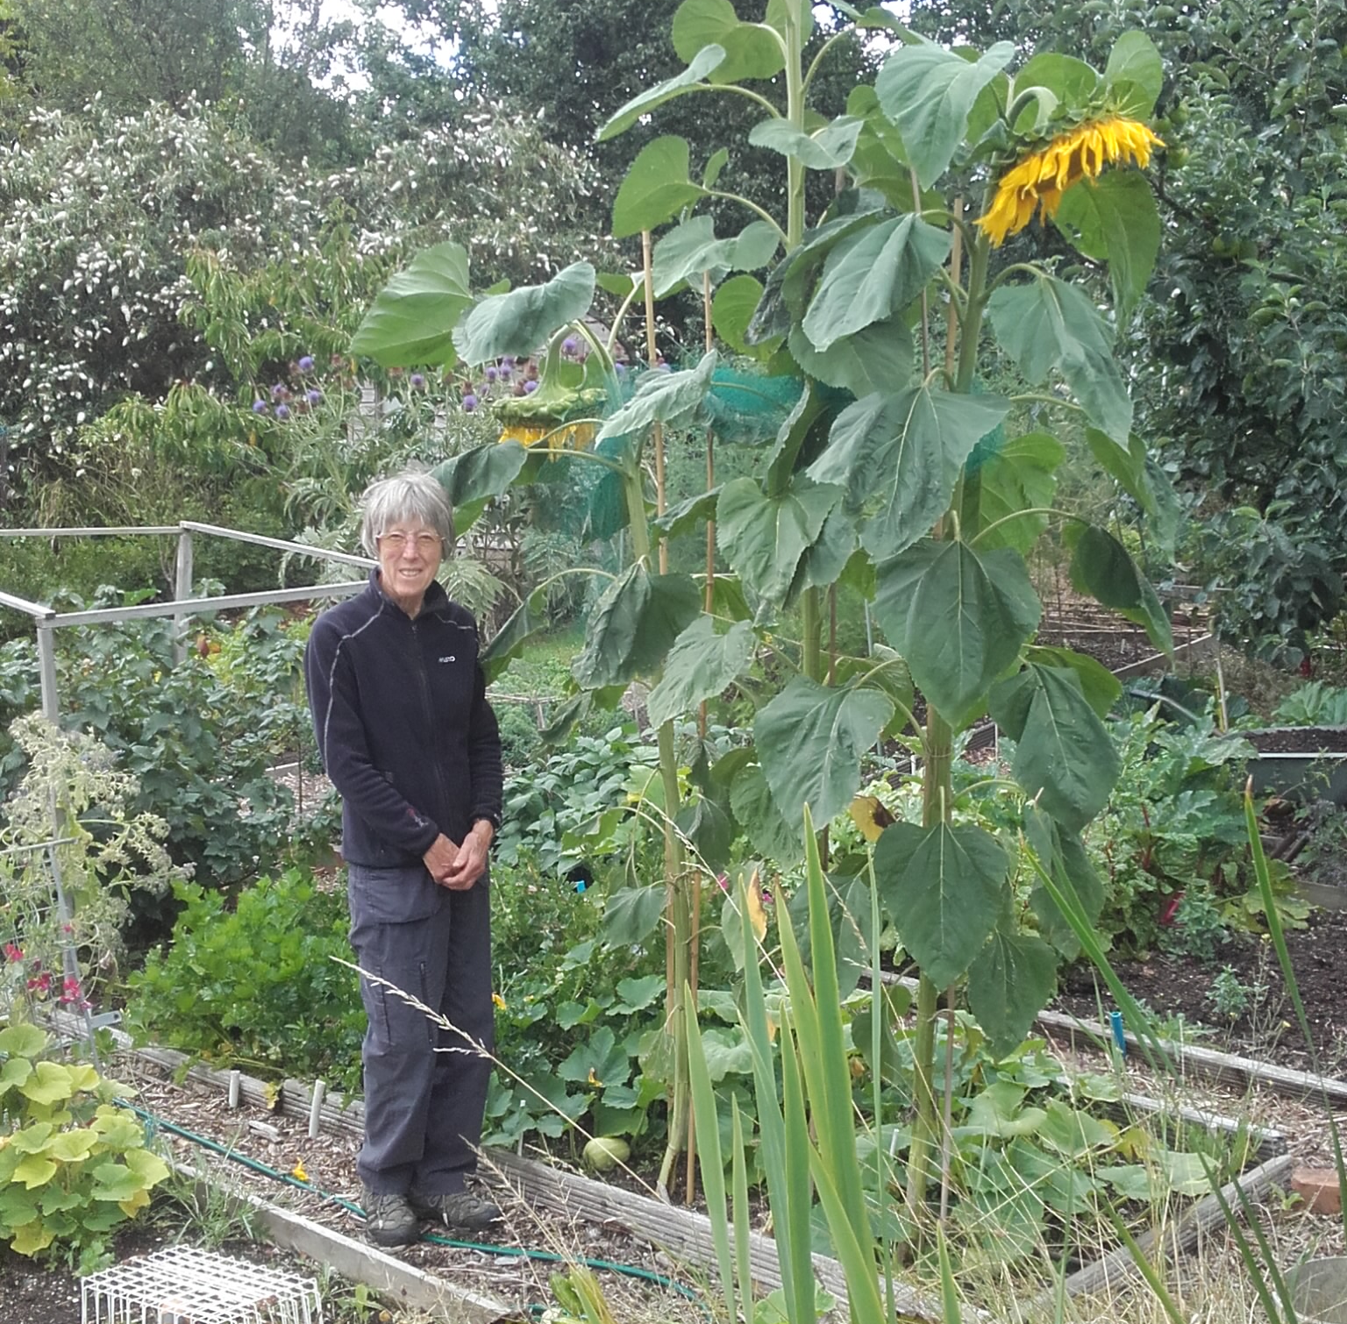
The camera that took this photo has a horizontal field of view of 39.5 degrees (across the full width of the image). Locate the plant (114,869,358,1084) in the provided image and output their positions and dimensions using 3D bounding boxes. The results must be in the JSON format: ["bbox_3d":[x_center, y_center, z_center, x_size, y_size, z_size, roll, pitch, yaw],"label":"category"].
[{"bbox_3d":[-1.141,0.847,5.252,0.740,0.540,0.650,0,4,0],"label":"plant"}]

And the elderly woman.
[{"bbox_3d":[-0.575,0.412,4.083,0.440,1.630,0.330,-2,4,-25],"label":"elderly woman"}]

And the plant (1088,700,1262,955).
[{"bbox_3d":[1.863,0.566,6.972,0.680,0.880,0.650,0,4,0],"label":"plant"}]

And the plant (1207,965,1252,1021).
[{"bbox_3d":[1.748,1.018,5.879,0.140,0.170,0.140,0,4,0],"label":"plant"}]

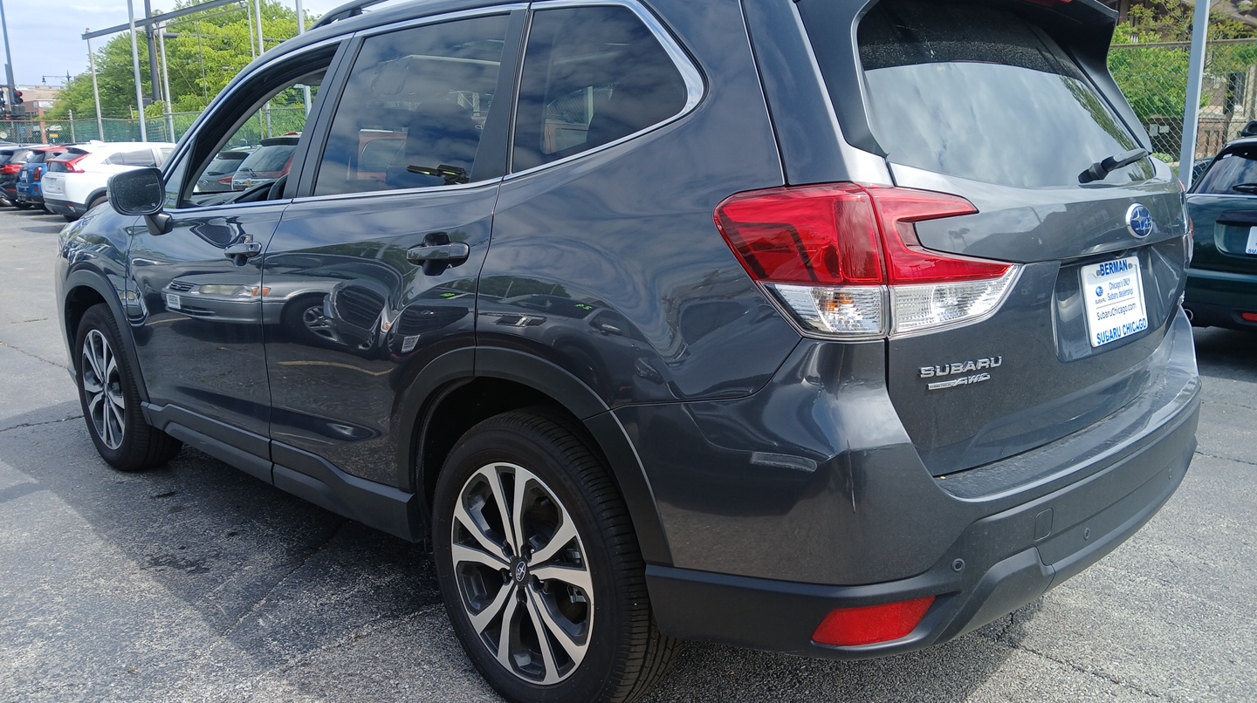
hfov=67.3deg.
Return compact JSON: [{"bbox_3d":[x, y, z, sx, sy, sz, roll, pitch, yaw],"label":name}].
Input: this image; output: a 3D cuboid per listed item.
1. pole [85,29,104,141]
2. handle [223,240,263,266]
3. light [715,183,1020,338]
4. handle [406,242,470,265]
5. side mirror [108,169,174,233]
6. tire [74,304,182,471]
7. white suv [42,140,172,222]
[{"bbox_3d":[-15.943,-6.921,28.485,0.130,5.320,0.130,-6,12,-26],"label":"pole"},{"bbox_3d":[-1.120,-0.285,2.745,0.215,0.055,0.050,9,15,44],"label":"handle"},{"bbox_3d":[0.390,-0.153,1.526,0.335,0.225,0.380,9,14,44],"label":"light"},{"bbox_3d":[-0.410,-0.208,2.040,0.225,0.048,0.055,9,14,44],"label":"handle"},{"bbox_3d":[-1.651,-0.503,3.165,0.130,0.220,0.200,8,13,39],"label":"side mirror"},{"bbox_3d":[-2.074,0.143,3.925,0.700,0.700,0.230,9,15,44],"label":"tire"},{"bbox_3d":[-10.464,-3.782,21.029,1.810,1.685,4.405,9,15,43],"label":"white suv"}]

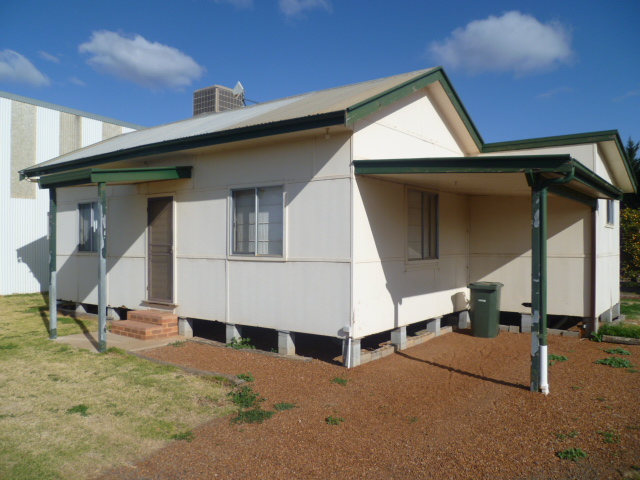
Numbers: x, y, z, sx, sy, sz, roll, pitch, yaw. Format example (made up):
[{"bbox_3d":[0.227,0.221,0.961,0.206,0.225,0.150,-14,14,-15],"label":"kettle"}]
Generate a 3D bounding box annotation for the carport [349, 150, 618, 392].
[{"bbox_3d":[2.836,0.344,7.980,2.783,2.882,4.092,0,0,38],"label":"carport"}]

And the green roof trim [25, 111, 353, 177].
[{"bbox_3d":[-3.441,-1.547,9.580,9.526,0.203,0.132,0,0,38],"label":"green roof trim"}]

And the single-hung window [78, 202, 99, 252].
[{"bbox_3d":[-5.037,-0.278,11.423,1.122,1.122,0.110,0,0,38],"label":"single-hung window"}]

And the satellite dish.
[{"bbox_3d":[-1.953,-3.594,12.405,0.200,0.420,0.420,0,0,-41],"label":"satellite dish"}]

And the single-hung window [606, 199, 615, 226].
[{"bbox_3d":[5.758,-0.571,10.244,0.099,0.583,0.825,0,0,38],"label":"single-hung window"}]

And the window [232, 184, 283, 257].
[{"bbox_3d":[-1.019,-0.301,8.285,1.166,1.122,0.110,0,0,38],"label":"window"}]

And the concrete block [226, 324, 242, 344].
[{"bbox_3d":[-1.505,1.659,9.114,0.195,0.335,0.195,0,-1,37],"label":"concrete block"}]

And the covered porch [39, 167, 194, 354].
[{"bbox_3d":[-3.608,0.231,9.147,1.925,3.058,1.826,0,0,38],"label":"covered porch"}]

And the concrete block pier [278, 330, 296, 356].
[{"bbox_3d":[-0.505,1.589,8.004,0.193,0.363,0.198,0,0,38],"label":"concrete block pier"}]

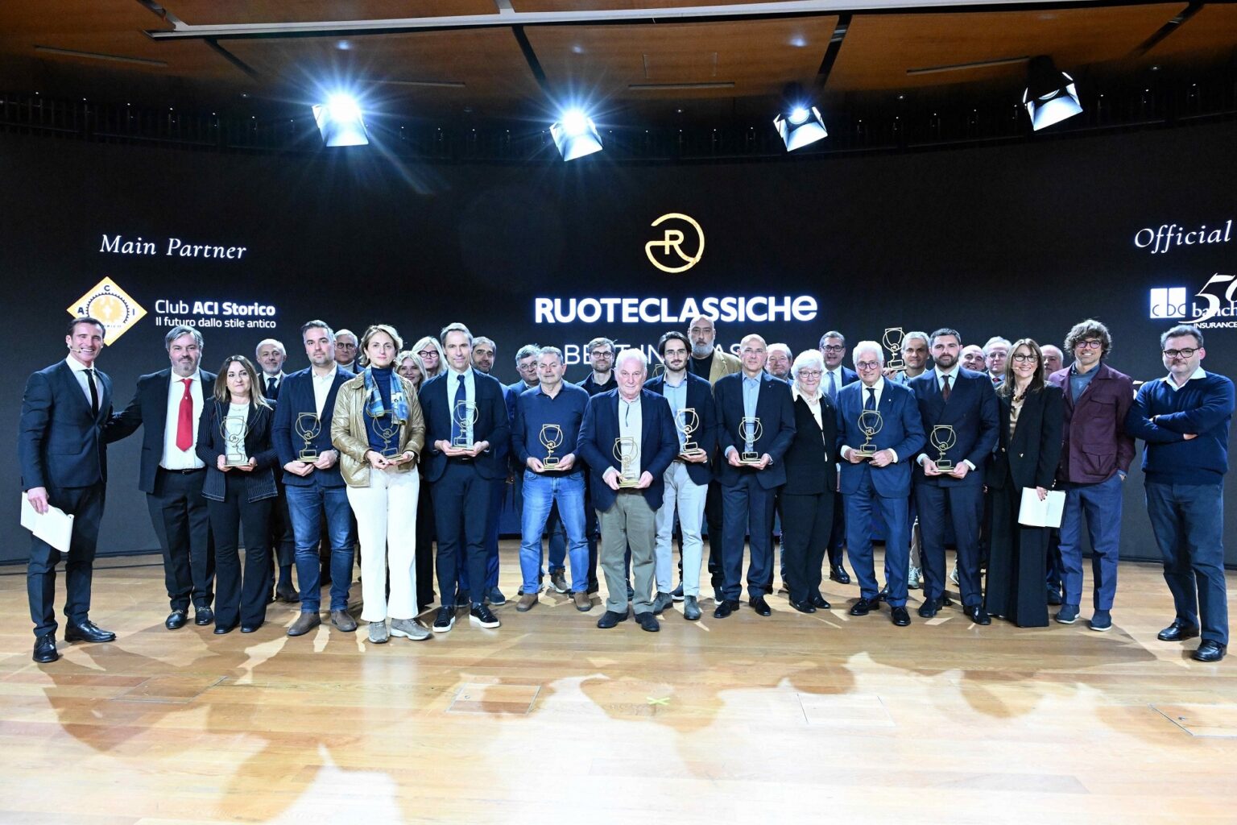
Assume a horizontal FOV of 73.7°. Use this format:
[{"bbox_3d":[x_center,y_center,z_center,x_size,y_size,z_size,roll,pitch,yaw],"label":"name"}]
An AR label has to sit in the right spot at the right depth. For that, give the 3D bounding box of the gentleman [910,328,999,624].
[{"bbox_3d":[2.079,0.367,5.060,0.530,1.758,0.430,1,3,24],"label":"gentleman"}]

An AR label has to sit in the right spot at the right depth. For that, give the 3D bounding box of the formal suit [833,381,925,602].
[{"bbox_3d":[1.625,0.496,5.087,0.540,1.397,0.360,1,3,20],"label":"formal suit"}]

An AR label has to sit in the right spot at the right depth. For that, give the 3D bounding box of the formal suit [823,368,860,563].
[{"bbox_3d":[1.572,0.393,5.995,0.520,1.488,0.320,0,2,13],"label":"formal suit"}]

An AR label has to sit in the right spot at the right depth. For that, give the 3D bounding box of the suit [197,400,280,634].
[{"bbox_3d":[-2.232,0.591,4.815,0.500,1.373,0.380,-1,2,-24],"label":"suit"}]

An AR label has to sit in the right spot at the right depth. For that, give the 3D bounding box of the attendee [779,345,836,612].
[{"bbox_3d":[1.246,0.423,5.316,0.439,1.652,0.340,-1,4,-12],"label":"attendee"}]

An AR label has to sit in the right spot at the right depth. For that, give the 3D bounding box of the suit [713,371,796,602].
[{"bbox_3d":[0.854,0.469,5.148,0.530,1.444,0.360,1,3,10],"label":"suit"}]

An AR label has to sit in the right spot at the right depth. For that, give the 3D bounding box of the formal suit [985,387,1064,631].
[{"bbox_3d":[2.453,0.543,4.989,0.444,1.437,0.350,2,5,30],"label":"formal suit"}]

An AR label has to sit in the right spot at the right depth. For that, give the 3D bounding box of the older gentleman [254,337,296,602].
[{"bbox_3d":[-2.339,0.364,5.599,0.501,1.732,0.360,-1,4,-18],"label":"older gentleman"}]

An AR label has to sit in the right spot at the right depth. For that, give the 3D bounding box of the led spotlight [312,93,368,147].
[{"bbox_3d":[-2.242,-2.419,6.700,0.420,0.420,0.400,-1,38,-20],"label":"led spotlight"}]

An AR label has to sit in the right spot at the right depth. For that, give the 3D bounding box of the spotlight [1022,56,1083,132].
[{"bbox_3d":[3.470,-2.545,6.600,0.420,0.400,0.450,1,45,16],"label":"spotlight"}]

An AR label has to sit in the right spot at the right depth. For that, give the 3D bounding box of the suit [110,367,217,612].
[{"bbox_3d":[-2.706,0.461,4.907,0.670,1.473,0.380,-1,2,-25],"label":"suit"}]

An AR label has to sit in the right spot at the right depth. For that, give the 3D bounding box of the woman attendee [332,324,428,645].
[{"bbox_3d":[-1.350,0.384,4.659,0.540,1.762,0.440,-1,2,-19],"label":"woman attendee"}]

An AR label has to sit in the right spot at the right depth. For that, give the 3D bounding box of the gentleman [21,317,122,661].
[{"bbox_3d":[-2.968,0.382,4.437,0.400,1.783,0.520,2,3,42],"label":"gentleman"}]

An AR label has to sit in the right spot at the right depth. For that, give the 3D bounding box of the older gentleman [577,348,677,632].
[{"bbox_3d":[0.052,0.446,4.964,0.606,1.655,0.430,0,4,1],"label":"older gentleman"}]

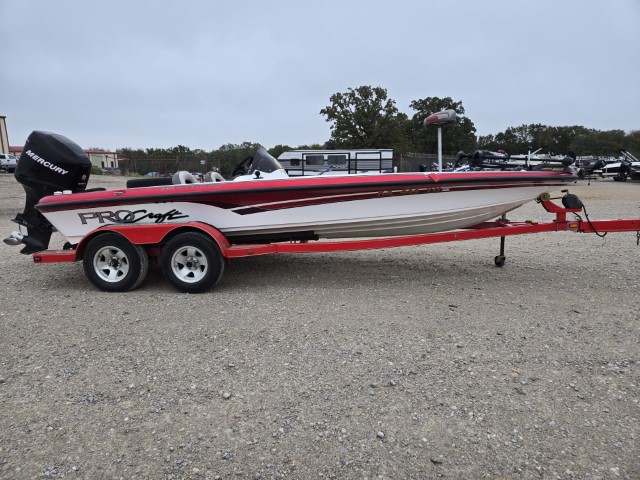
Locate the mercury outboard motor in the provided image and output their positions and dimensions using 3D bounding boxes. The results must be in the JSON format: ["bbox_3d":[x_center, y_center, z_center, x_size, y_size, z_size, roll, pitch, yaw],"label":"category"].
[{"bbox_3d":[-3.568,-0.625,5.598,0.940,1.570,0.580,11,11,0],"label":"mercury outboard motor"}]

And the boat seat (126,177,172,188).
[{"bbox_3d":[-2.130,-0.687,5.516,0.520,0.220,0.480,-2,10,3],"label":"boat seat"}]

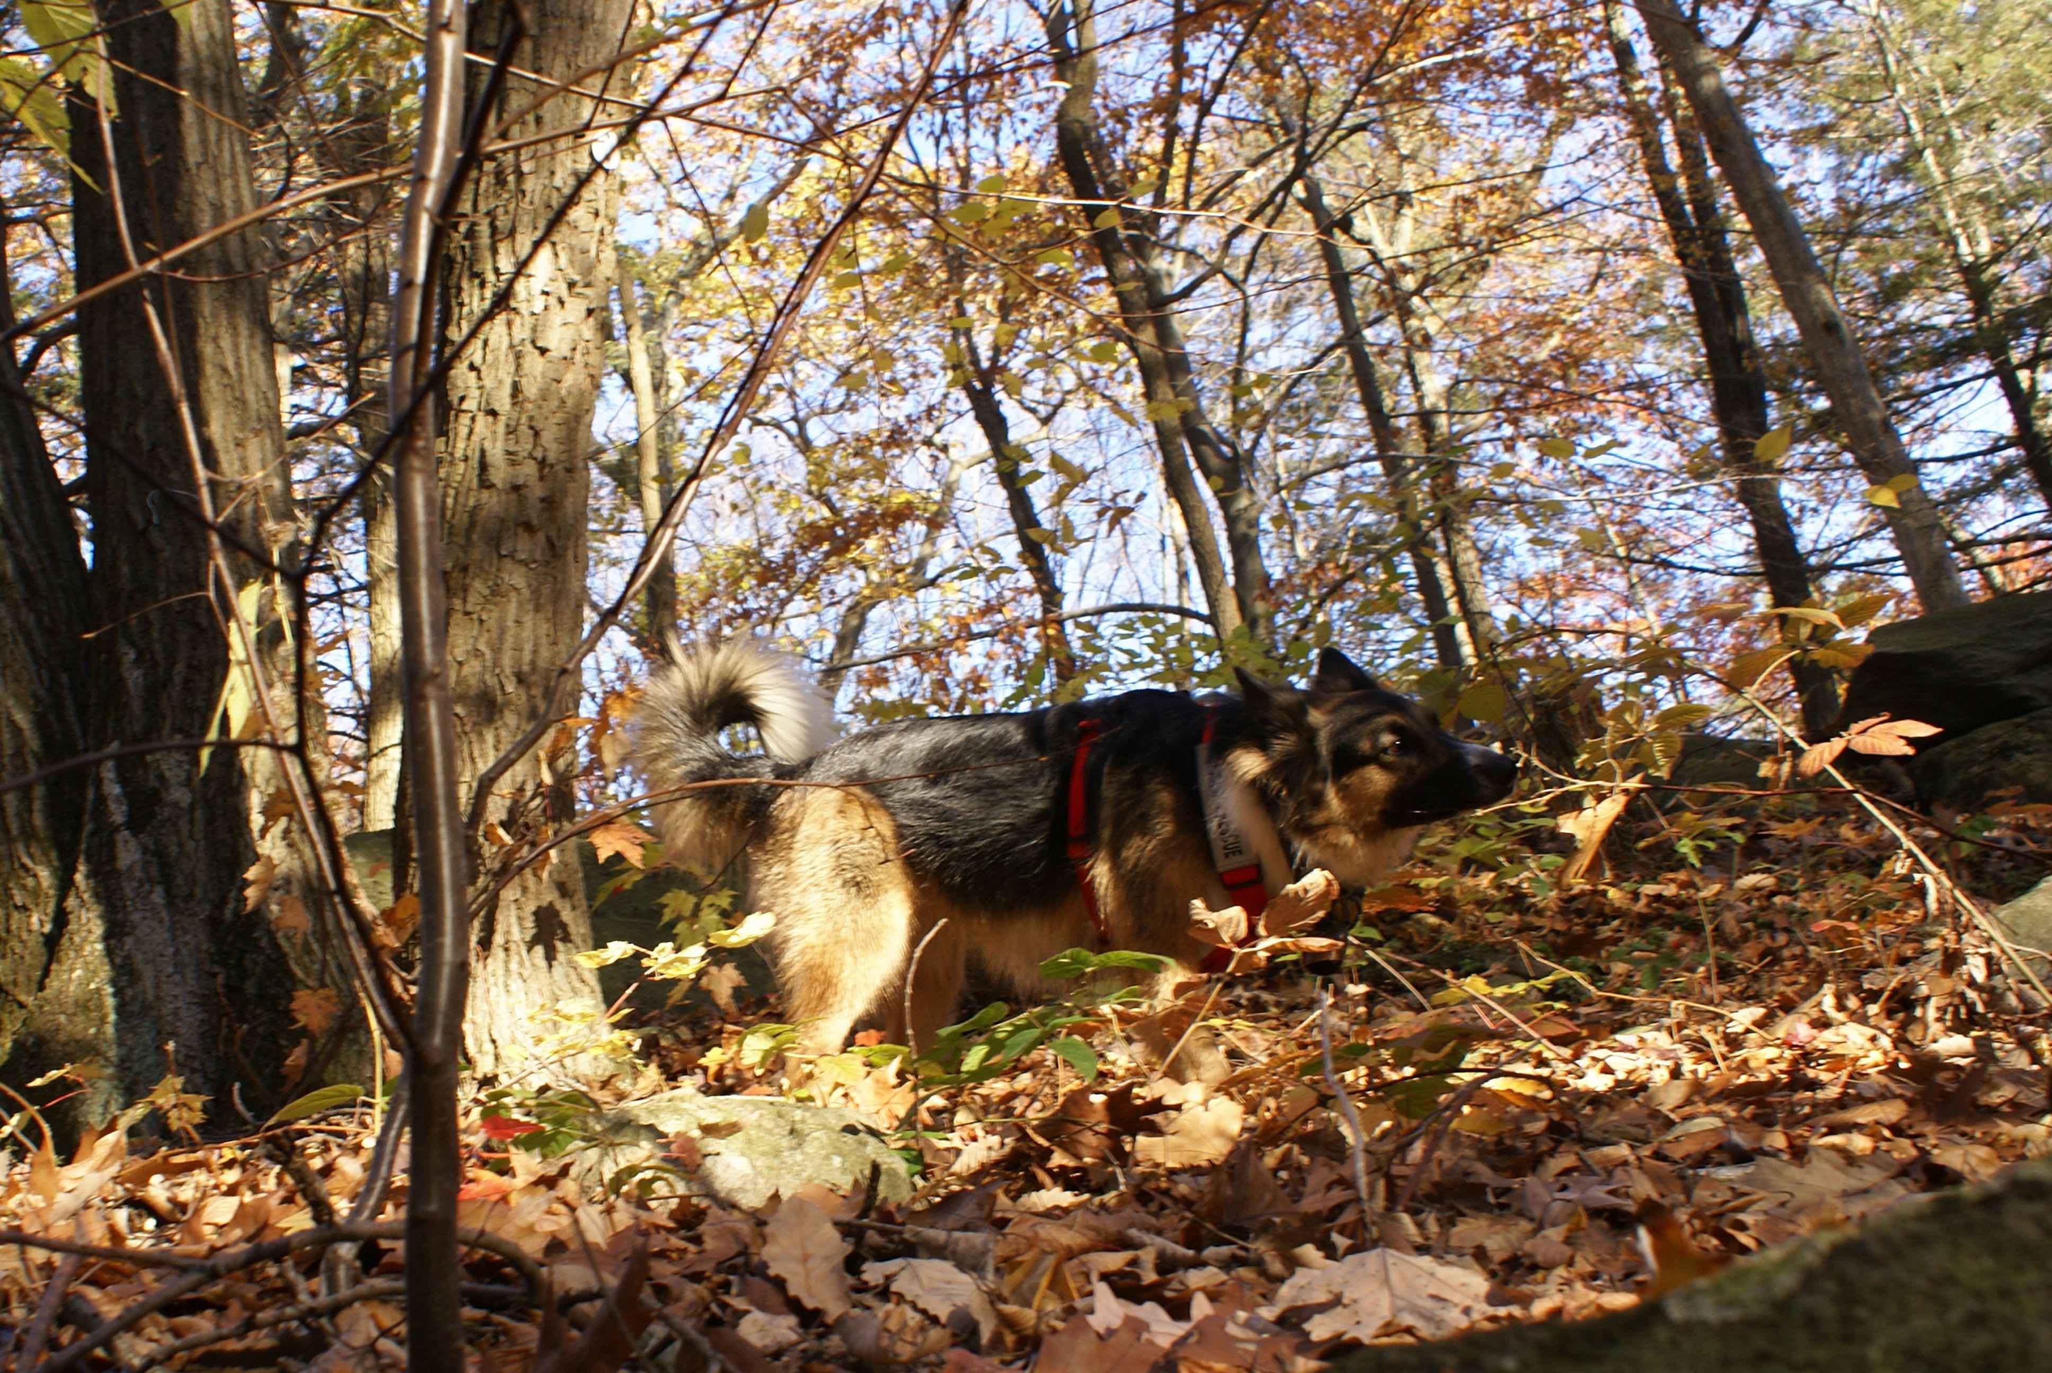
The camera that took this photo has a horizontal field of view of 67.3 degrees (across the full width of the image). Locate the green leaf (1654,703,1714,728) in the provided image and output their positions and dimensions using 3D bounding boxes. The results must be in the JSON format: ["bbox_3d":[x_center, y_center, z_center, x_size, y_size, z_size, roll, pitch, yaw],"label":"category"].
[{"bbox_3d":[0.897,0.039,2.100,0.083,0.035,0.050,-10,-10,23],"label":"green leaf"}]

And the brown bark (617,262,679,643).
[{"bbox_3d":[-1.929,-1.205,7.800,0.130,2.032,0.130,-6,-8,-13],"label":"brown bark"}]

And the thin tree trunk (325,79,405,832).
[{"bbox_3d":[-2.656,-0.994,6.300,0.184,3.178,0.184,-1,-8,-23],"label":"thin tree trunk"}]

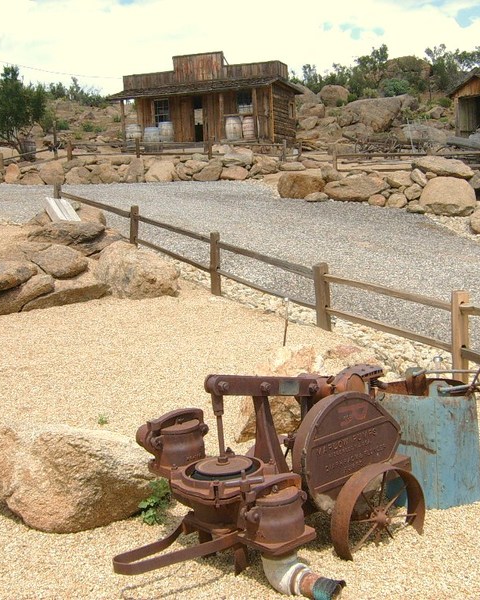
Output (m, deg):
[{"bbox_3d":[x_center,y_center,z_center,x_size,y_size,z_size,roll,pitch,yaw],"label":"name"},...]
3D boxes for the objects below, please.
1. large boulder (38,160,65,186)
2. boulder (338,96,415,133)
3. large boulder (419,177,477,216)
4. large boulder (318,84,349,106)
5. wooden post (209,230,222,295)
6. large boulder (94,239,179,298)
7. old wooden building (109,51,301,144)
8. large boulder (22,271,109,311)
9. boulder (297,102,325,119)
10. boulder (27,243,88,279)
[{"bbox_3d":[-6.758,-4.535,29.000,0.913,0.850,0.800,-4,6,-13],"label":"large boulder"},{"bbox_3d":[5.863,-8.026,35.000,3.300,1.750,2.400,-1,9,6],"label":"boulder"},{"bbox_3d":[5.130,-2.559,20.000,1.400,0.950,1.100,1,10,17],"label":"large boulder"},{"bbox_3d":[4.624,-10.112,40.000,1.500,1.100,1.200,-2,9,0],"label":"large boulder"},{"bbox_3d":[-0.350,-0.528,11.700,0.130,0.930,0.130,2,8,30],"label":"wooden post"},{"bbox_3d":[-1.757,-0.496,13.600,1.400,0.850,1.150,-3,9,-6],"label":"large boulder"},{"bbox_3d":[-1.334,-8.229,33.200,6.600,3.900,4.700,2,10,21],"label":"old wooden building"},{"bbox_3d":[-2.473,-0.134,11.400,1.200,0.450,0.800,-4,7,-12],"label":"large boulder"},{"bbox_3d":[3.661,-9.839,42.000,1.425,0.850,1.200,-2,6,5],"label":"boulder"},{"bbox_3d":[-2.737,-0.596,12.200,0.900,0.420,0.700,-4,7,-13],"label":"boulder"}]

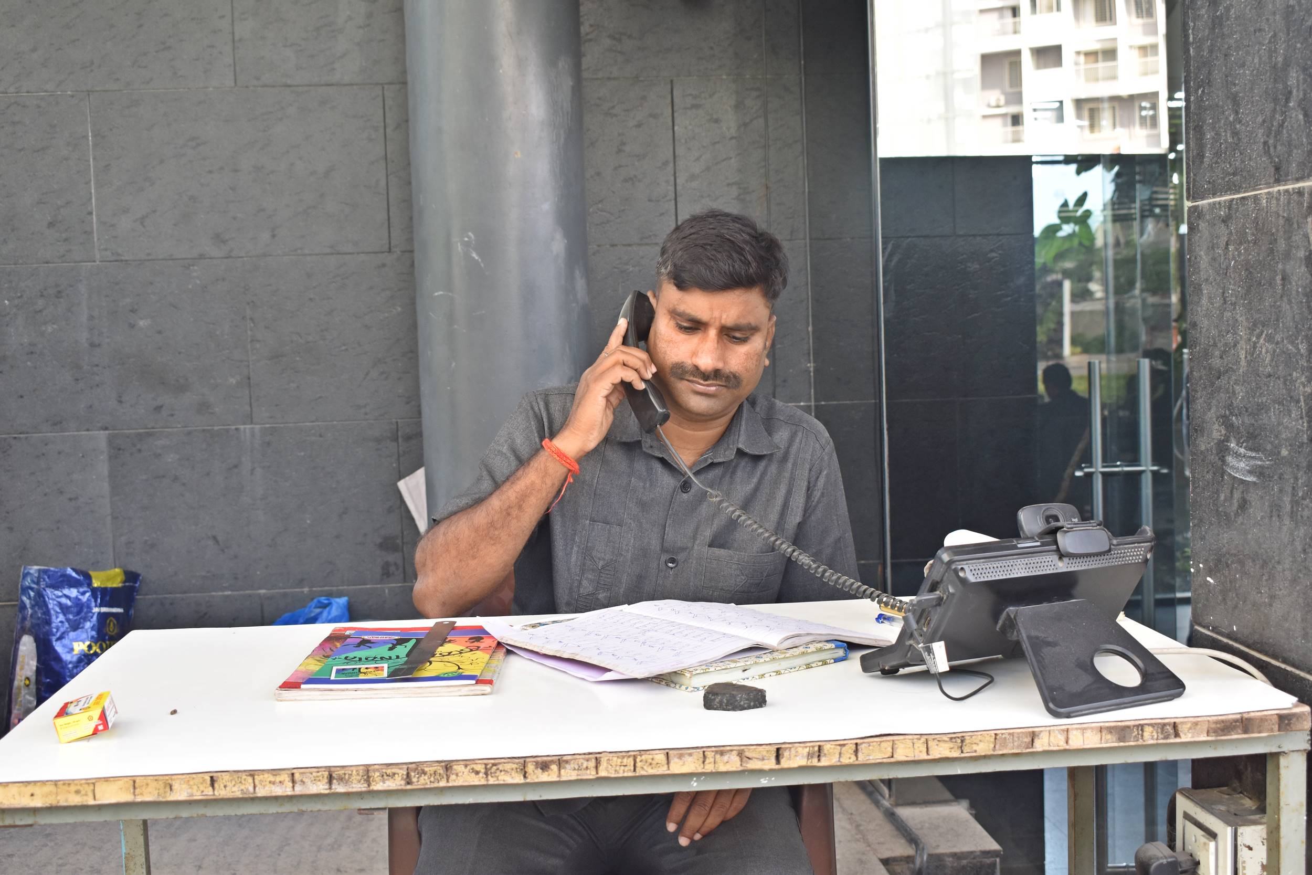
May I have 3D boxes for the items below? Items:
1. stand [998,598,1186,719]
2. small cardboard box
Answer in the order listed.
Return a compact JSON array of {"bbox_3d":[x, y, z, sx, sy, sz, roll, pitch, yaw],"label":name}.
[{"bbox_3d":[0.394,0.198,1.414,0.151,0.078,0.118,-4,5,-20],"label":"stand"},{"bbox_3d":[-0.520,0.255,1.399,0.044,0.022,0.040,-13,14,-6],"label":"small cardboard box"}]

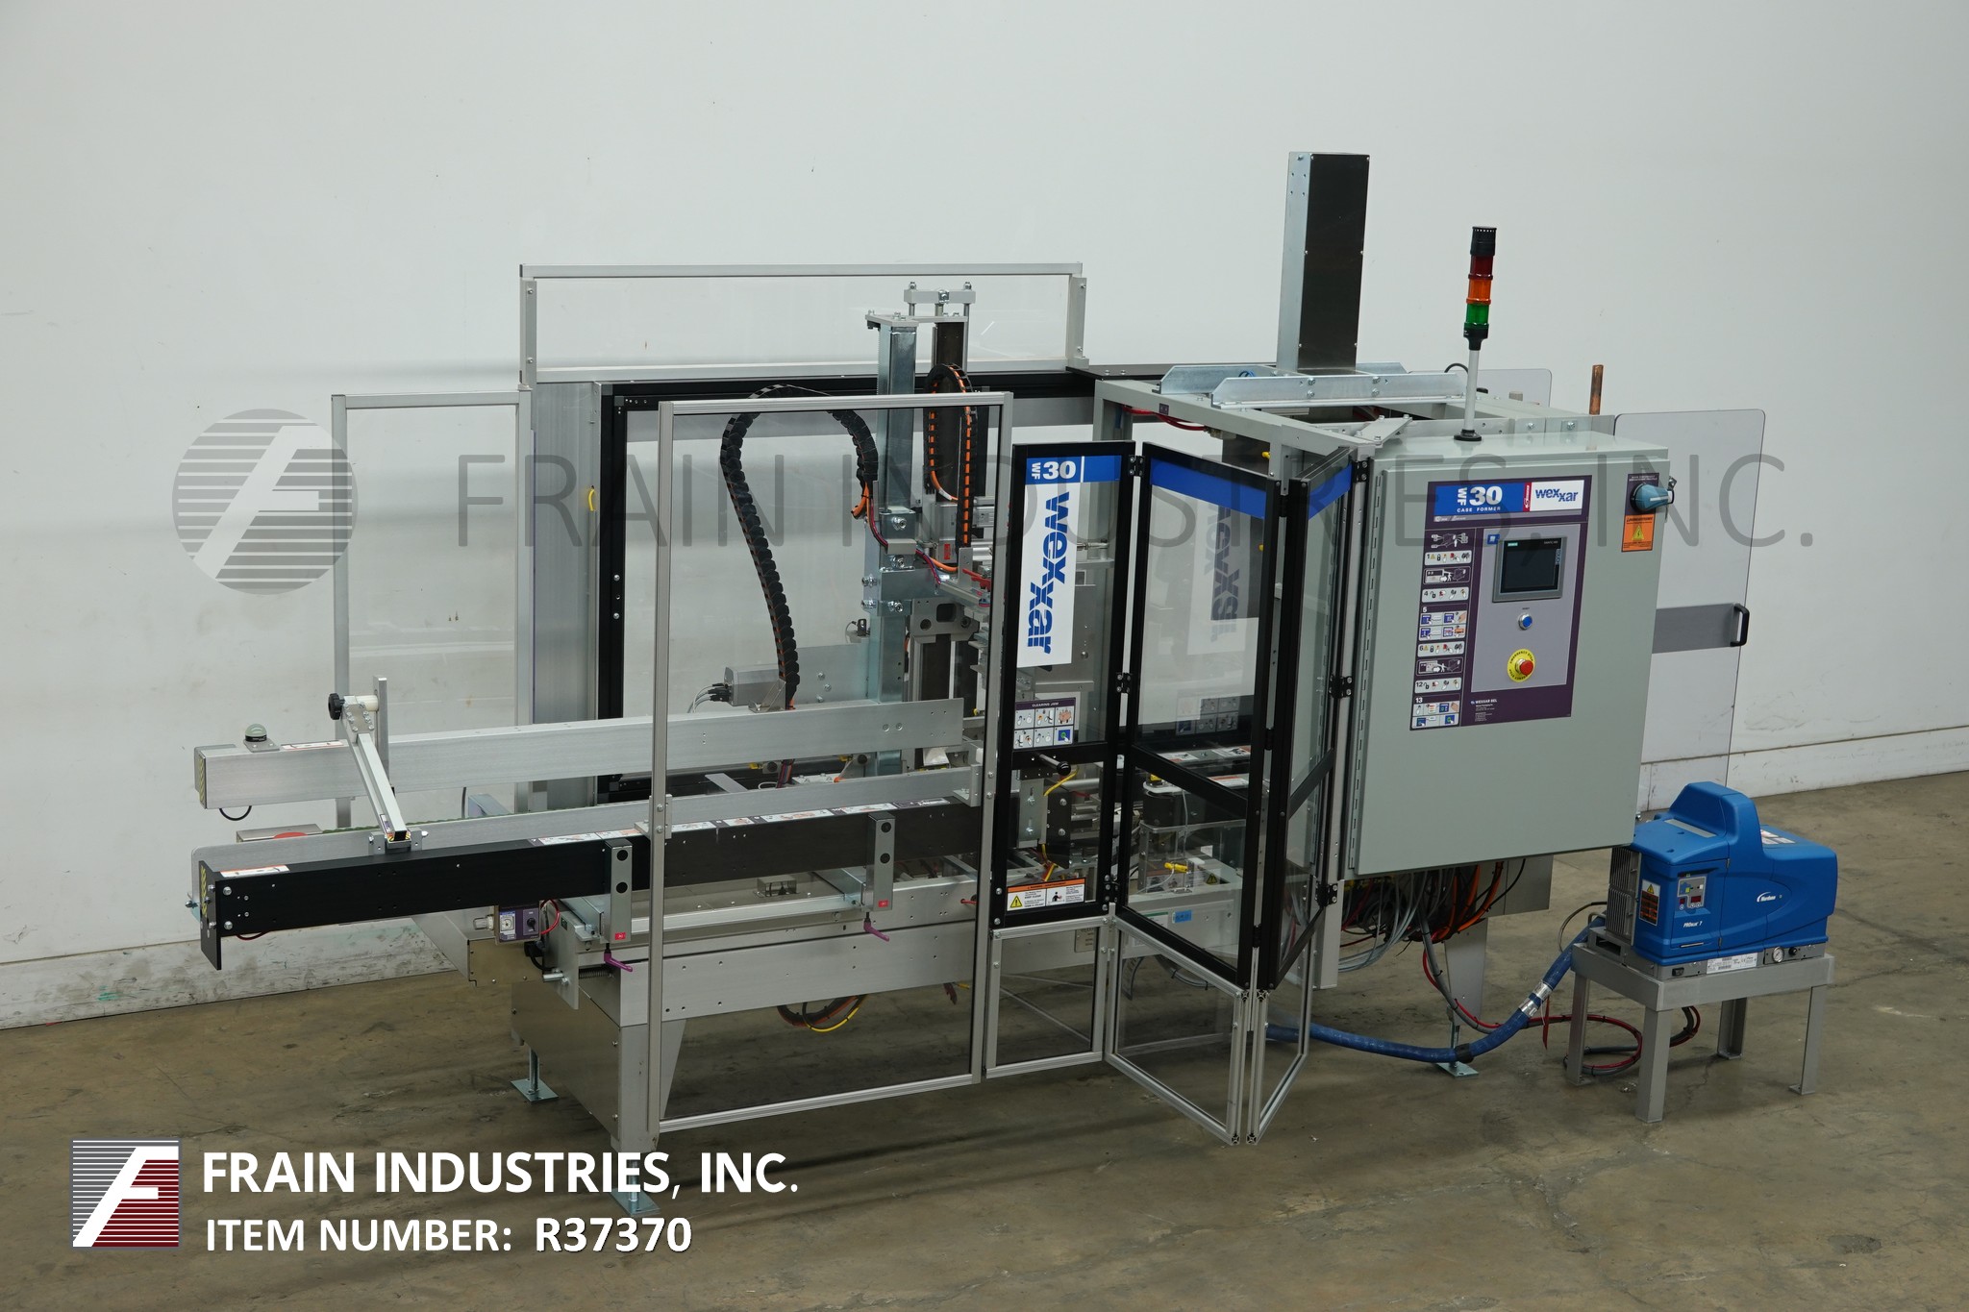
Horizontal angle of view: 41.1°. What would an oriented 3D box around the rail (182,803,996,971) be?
[{"bbox_3d":[-0.744,0.468,5.801,1.900,0.190,0.160,-4,14,-27],"label":"rail"}]

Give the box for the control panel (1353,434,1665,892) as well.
[{"bbox_3d":[1.267,-0.016,6.765,0.914,1.058,0.330,-4,14,-27],"label":"control panel"}]

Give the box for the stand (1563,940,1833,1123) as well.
[{"bbox_3d":[1.942,0.988,7.162,0.610,0.386,0.350,-4,14,-27],"label":"stand"}]

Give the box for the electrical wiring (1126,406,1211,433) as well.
[{"bbox_3d":[0.495,-0.643,7.104,0.045,0.045,0.420,-4,14,-27],"label":"electrical wiring"}]

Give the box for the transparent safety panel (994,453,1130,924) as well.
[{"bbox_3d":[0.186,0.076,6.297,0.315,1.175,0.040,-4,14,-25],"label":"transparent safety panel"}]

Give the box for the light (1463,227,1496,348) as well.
[{"bbox_3d":[1.251,-0.927,6.626,0.060,0.305,0.060,2,13,0],"label":"light"}]

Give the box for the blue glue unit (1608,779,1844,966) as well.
[{"bbox_3d":[1.970,0.561,7.063,0.600,0.475,0.300,-4,14,-27],"label":"blue glue unit"}]

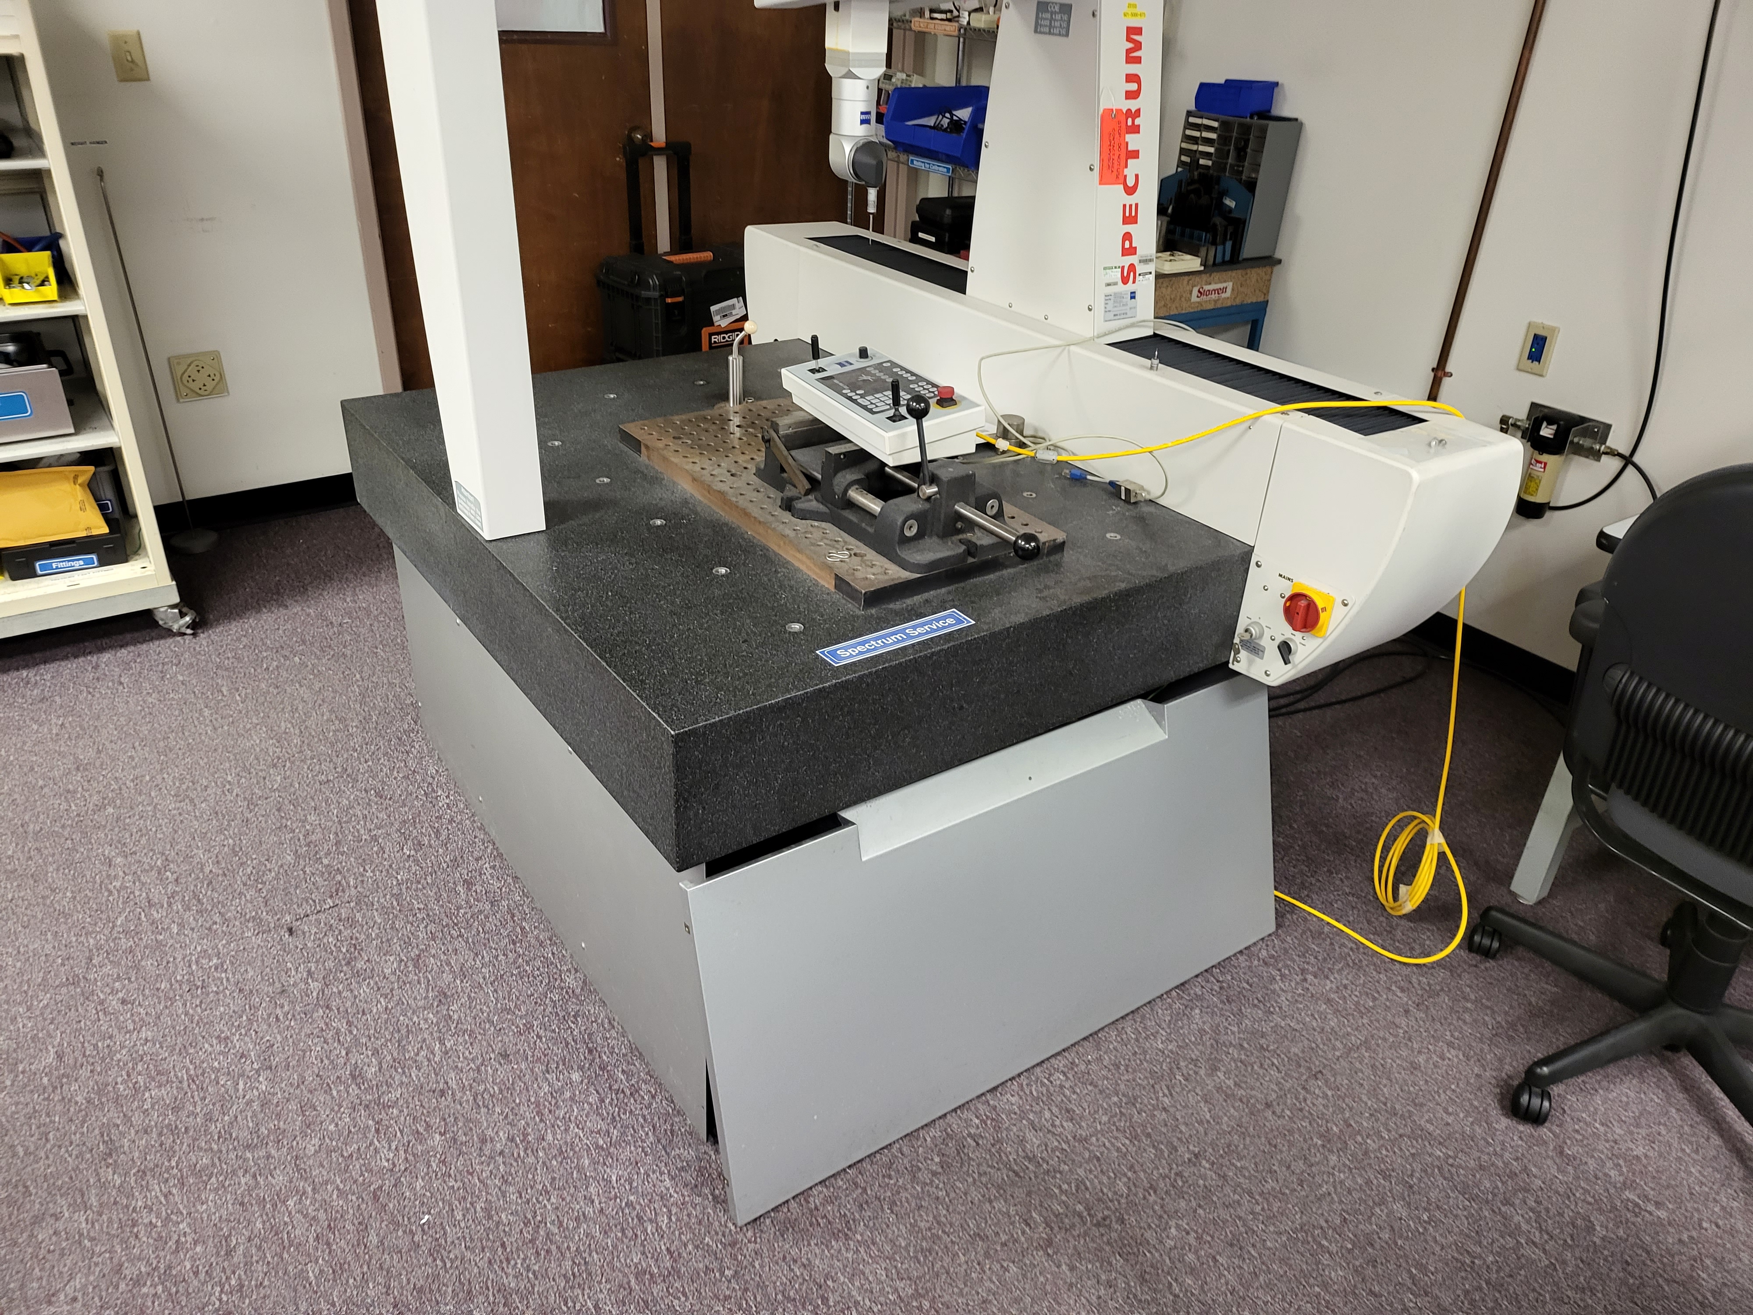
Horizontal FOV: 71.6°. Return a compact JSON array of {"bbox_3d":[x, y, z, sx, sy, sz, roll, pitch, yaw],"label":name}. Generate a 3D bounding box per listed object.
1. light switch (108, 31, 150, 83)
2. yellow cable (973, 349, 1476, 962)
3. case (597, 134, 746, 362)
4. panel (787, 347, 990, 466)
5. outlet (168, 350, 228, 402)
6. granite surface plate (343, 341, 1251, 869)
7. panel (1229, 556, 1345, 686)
[{"bbox_3d":[-1.786,-1.438,2.909,0.069,0.114,0.016,-17,36,-32],"label":"light switch"},{"bbox_3d":[0.637,0.026,2.082,1.019,0.970,0.267,6,30,5],"label":"yellow cable"},{"bbox_3d":[-0.570,-1.125,3.937,0.495,0.999,0.376,-17,36,-32],"label":"case"},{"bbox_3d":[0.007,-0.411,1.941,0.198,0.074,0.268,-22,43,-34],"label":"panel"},{"bbox_3d":[-1.833,-0.759,3.291,0.123,0.123,0.014,-17,36,-32],"label":"outlet"},{"bbox_3d":[-0.192,-0.244,2.171,1.068,0.206,1.327,-17,36,-32],"label":"granite surface plate"},{"bbox_3d":[0.627,-0.032,1.901,0.050,0.210,0.183,-17,36,-32],"label":"panel"}]

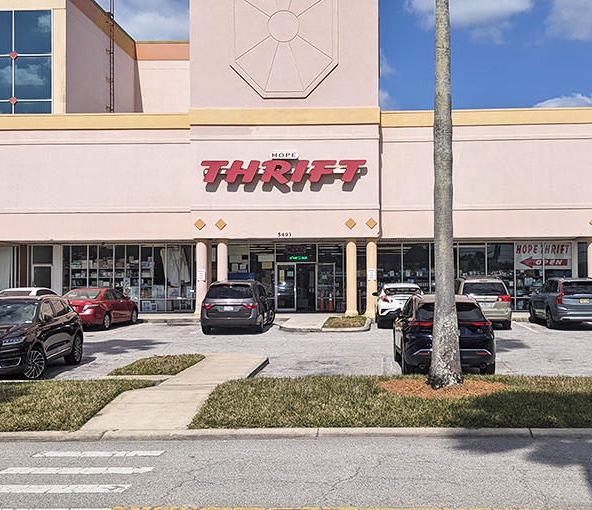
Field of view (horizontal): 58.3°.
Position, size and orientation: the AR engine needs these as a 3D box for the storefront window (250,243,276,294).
[{"bbox_3d":[-1.558,0.786,25.041,1.230,2.582,0.120,0,-1,2],"label":"storefront window"}]

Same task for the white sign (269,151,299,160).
[{"bbox_3d":[-0.456,-3.957,21.200,1.170,0.330,0.180,0,-1,0],"label":"white sign"}]

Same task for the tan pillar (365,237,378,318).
[{"bbox_3d":[3.244,0.997,22.850,0.520,3.416,0.520,0,-1,0],"label":"tan pillar"}]

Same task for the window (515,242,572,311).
[{"bbox_3d":[10.849,0.964,23.250,2.540,3.020,0.120,0,-1,0],"label":"window"}]

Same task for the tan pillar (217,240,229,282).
[{"bbox_3d":[-3.010,0.940,21.800,0.520,3.160,0.520,0,-1,0],"label":"tan pillar"}]

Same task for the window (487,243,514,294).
[{"bbox_3d":[8.964,0.745,23.250,1.230,2.750,0.120,0,-1,0],"label":"window"}]

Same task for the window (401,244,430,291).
[{"bbox_3d":[5.634,0.761,24.852,1.328,2.582,0.120,0,-1,2],"label":"window"}]

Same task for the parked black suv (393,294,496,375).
[{"bbox_3d":[3.319,1.714,12.420,1.855,1.660,4.740,0,-1,8],"label":"parked black suv"}]

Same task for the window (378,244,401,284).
[{"bbox_3d":[4.363,0.767,24.886,1.261,2.595,0.120,0,-1,2],"label":"window"}]

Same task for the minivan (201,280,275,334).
[{"bbox_3d":[-2.015,1.814,19.769,2.010,1.740,5.150,0,-1,4],"label":"minivan"}]

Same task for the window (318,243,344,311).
[{"bbox_3d":[1.559,1.032,23.300,1.150,3.000,0.120,0,-1,0],"label":"window"}]

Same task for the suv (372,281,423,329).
[{"bbox_3d":[3.870,1.810,19.800,1.800,1.560,4.360,0,-1,7],"label":"suv"}]

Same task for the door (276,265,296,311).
[{"bbox_3d":[-0.441,1.530,25.012,0.930,2.230,0.080,0,-1,2],"label":"door"}]

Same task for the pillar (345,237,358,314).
[{"bbox_3d":[2.290,0.930,21.750,0.520,3.160,0.520,0,-1,0],"label":"pillar"}]

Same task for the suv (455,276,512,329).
[{"bbox_3d":[6.340,1.670,19.600,1.960,1.760,5.050,0,-1,8],"label":"suv"}]

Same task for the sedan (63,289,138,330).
[{"bbox_3d":[-7.674,1.980,20.652,1.820,1.470,4.810,0,-1,3],"label":"sedan"}]

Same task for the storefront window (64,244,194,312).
[{"bbox_3d":[-7.947,1.119,25.208,6.280,3.208,0.120,0,-1,2],"label":"storefront window"}]

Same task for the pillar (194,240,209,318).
[{"bbox_3d":[-3.850,0.950,21.800,0.520,3.160,0.520,0,-1,0],"label":"pillar"}]

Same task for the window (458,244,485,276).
[{"bbox_3d":[8.235,0.743,24.784,1.321,2.579,0.120,0,-1,2],"label":"window"}]

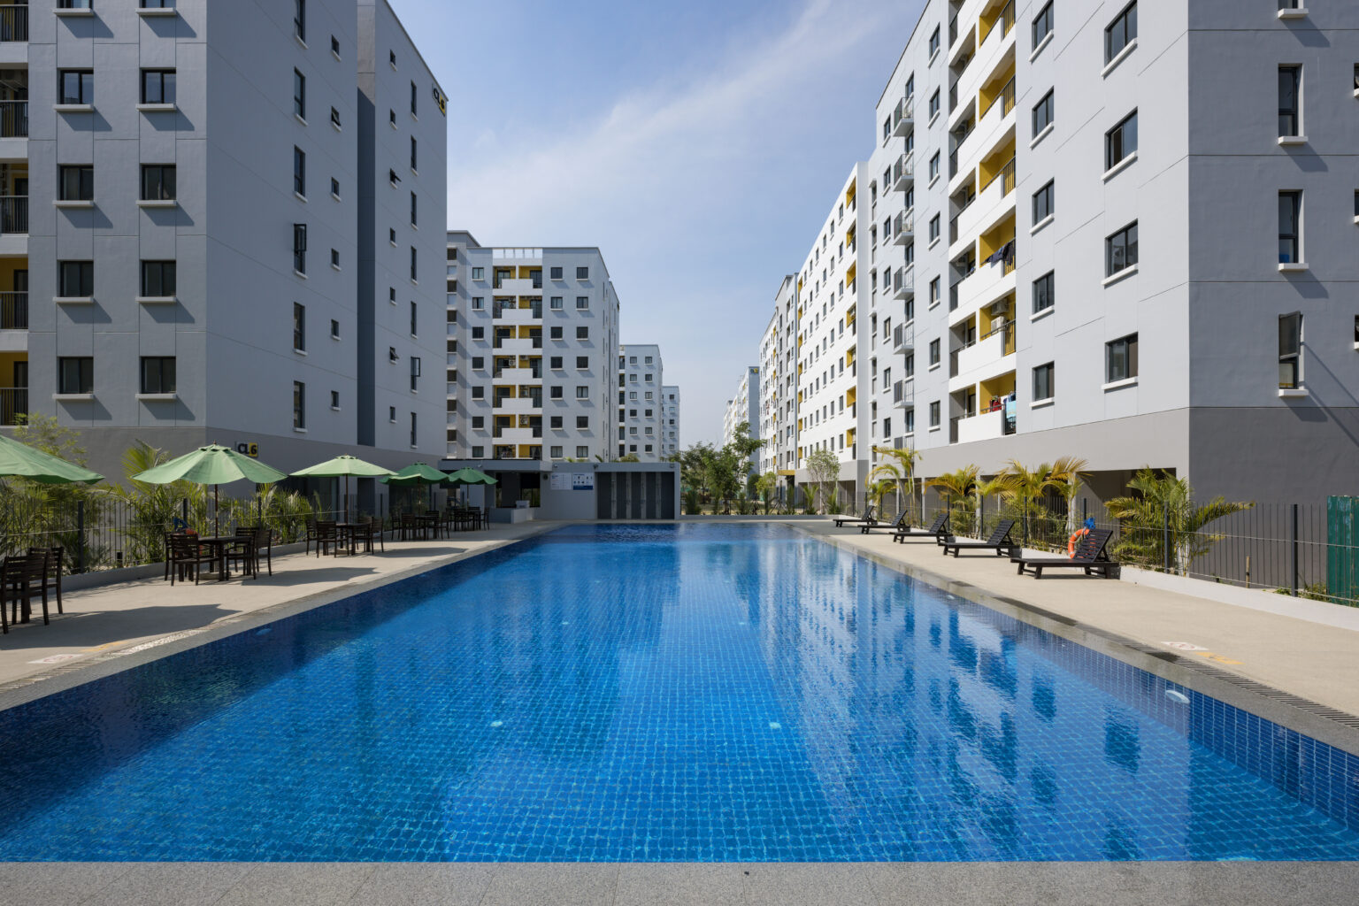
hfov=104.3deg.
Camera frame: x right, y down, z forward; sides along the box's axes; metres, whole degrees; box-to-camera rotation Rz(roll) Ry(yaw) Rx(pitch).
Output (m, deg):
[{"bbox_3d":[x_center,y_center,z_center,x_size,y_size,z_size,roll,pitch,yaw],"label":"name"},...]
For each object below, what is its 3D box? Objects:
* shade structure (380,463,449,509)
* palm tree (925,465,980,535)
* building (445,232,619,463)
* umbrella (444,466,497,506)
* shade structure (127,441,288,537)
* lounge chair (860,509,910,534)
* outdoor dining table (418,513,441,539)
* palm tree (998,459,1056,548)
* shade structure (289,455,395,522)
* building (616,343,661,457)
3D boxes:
[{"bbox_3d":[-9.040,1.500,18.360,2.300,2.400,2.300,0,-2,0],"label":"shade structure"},{"bbox_3d":[9.211,1.663,17.800,1.700,2.500,1.650,0,-2,1],"label":"palm tree"},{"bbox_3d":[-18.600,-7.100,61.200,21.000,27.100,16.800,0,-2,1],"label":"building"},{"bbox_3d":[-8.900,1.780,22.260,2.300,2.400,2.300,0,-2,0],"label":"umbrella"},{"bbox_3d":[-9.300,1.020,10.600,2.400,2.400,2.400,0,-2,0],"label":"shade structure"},{"bbox_3d":[7.950,2.640,20.400,1.850,0.900,0.650,0,-2,0],"label":"lounge chair"},{"bbox_3d":[-8.821,2.564,18.100,0.880,0.770,0.880,0,-2,1],"label":"outdoor dining table"},{"bbox_3d":[9.477,1.447,14.400,1.700,2.500,1.650,0,-2,1],"label":"palm tree"},{"bbox_3d":[-9.081,1.379,14.300,2.500,2.600,2.500,0,-2,1],"label":"shade structure"},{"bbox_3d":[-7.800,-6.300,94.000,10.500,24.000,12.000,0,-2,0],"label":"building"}]

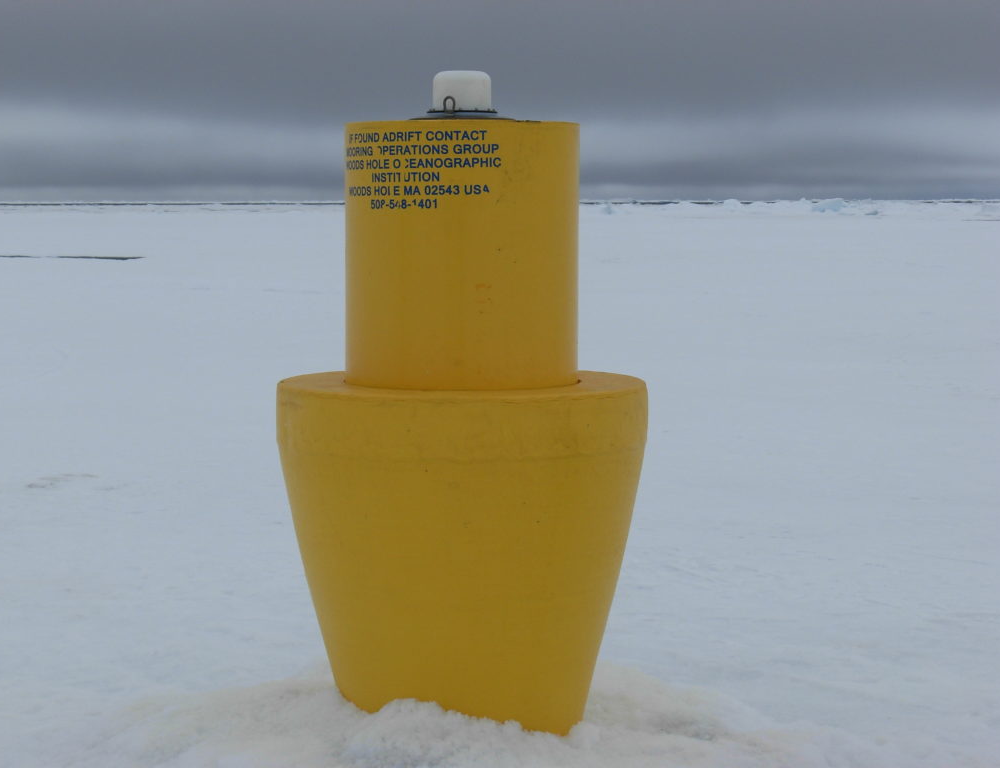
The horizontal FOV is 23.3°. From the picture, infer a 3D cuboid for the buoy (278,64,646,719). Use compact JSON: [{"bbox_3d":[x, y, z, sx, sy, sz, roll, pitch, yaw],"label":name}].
[{"bbox_3d":[-0.075,0.043,4.930,0.750,1.350,0.750,0,4,0],"label":"buoy"}]

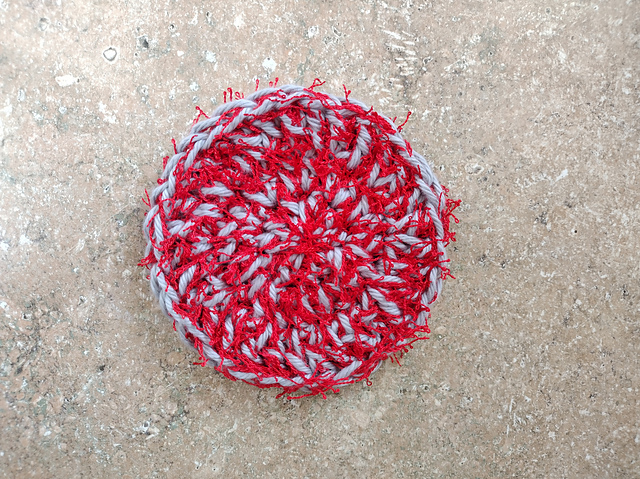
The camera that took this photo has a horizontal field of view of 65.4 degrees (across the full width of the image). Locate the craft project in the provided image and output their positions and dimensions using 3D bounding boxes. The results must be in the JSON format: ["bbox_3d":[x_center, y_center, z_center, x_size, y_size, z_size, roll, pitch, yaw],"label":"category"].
[{"bbox_3d":[-0.007,0.001,0.179,0.108,0.016,0.108,0,87,0],"label":"craft project"}]

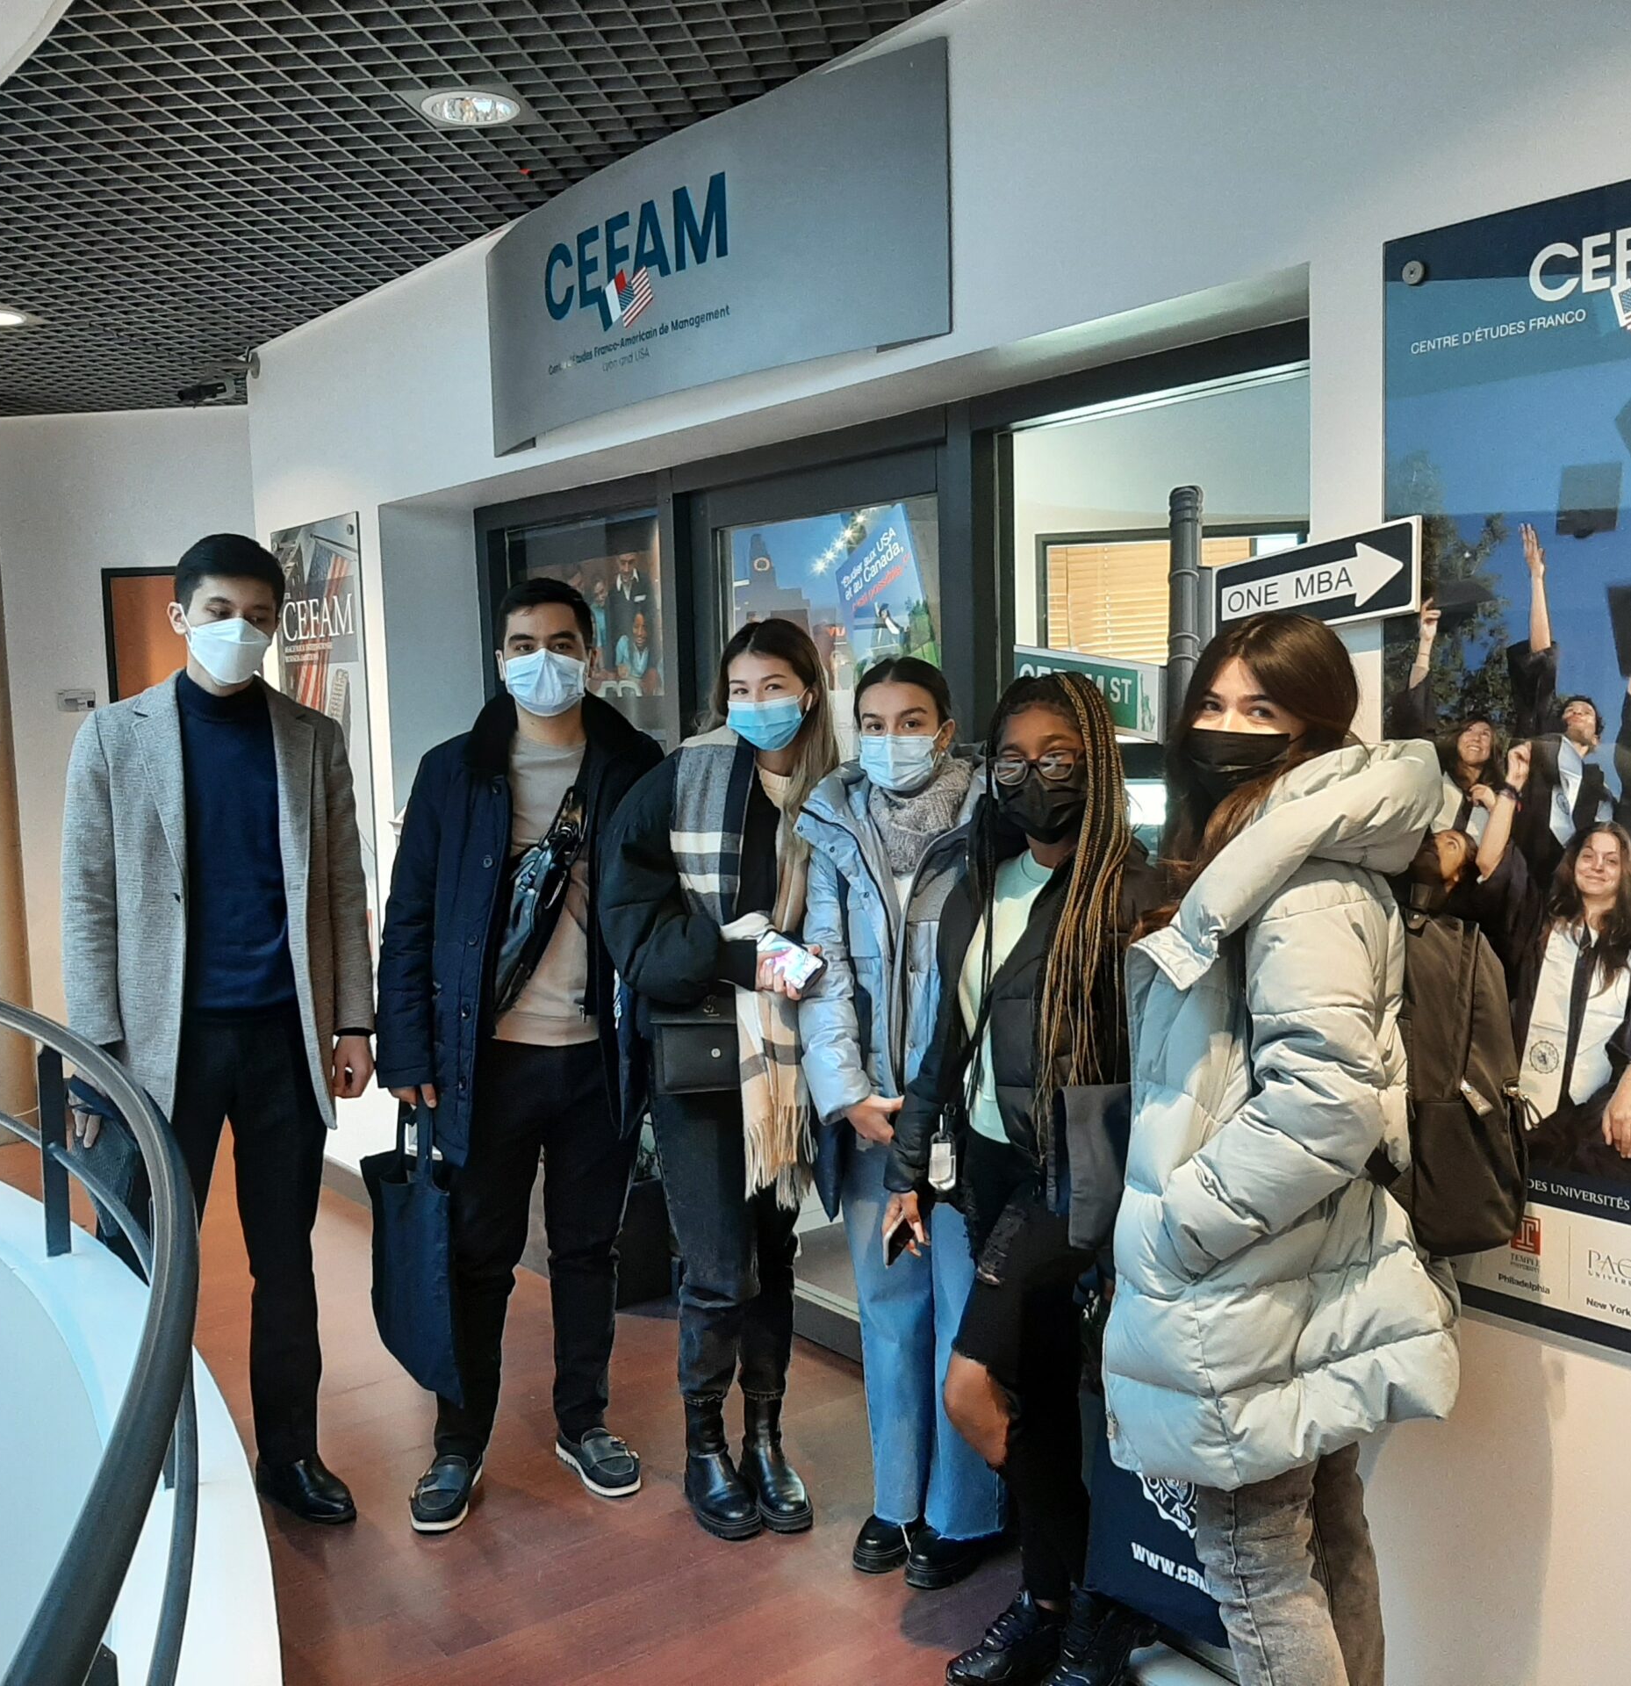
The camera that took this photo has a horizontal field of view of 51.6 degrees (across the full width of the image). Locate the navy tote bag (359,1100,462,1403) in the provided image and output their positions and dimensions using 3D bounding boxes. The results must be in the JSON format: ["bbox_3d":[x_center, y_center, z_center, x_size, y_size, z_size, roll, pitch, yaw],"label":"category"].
[{"bbox_3d":[-0.743,0.750,3.100,0.100,0.530,0.320,-4,6,-31],"label":"navy tote bag"}]

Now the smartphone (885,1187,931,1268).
[{"bbox_3d":[0.147,0.590,2.630,0.009,0.073,0.150,22,46,27],"label":"smartphone"}]

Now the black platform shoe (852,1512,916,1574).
[{"bbox_3d":[0.137,1.208,3.066,0.100,0.105,0.270,0,5,14],"label":"black platform shoe"}]

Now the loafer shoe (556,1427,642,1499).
[{"bbox_3d":[-0.446,1.204,3.361,0.105,0.095,0.280,-4,5,-25],"label":"loafer shoe"}]

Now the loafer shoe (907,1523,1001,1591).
[{"bbox_3d":[0.249,1.213,2.981,0.100,0.105,0.270,3,6,40],"label":"loafer shoe"}]

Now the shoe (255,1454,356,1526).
[{"bbox_3d":[-0.967,1.223,3.190,0.270,0.100,0.100,2,6,37],"label":"shoe"}]

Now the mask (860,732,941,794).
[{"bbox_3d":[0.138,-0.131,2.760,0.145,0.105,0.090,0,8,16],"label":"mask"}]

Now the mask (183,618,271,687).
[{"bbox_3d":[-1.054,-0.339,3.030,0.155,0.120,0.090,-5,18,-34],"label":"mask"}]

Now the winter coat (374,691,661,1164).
[{"bbox_3d":[-0.566,0.160,3.230,0.550,0.890,0.330,-2,5,-7],"label":"winter coat"}]

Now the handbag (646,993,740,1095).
[{"bbox_3d":[-0.181,0.348,2.920,0.210,0.180,0.080,-4,5,-15],"label":"handbag"}]

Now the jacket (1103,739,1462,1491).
[{"bbox_3d":[0.642,0.350,2.300,0.420,0.960,0.520,-3,5,-21],"label":"jacket"}]

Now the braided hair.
[{"bbox_3d":[0.369,0.091,2.600,0.240,0.700,0.270,0,5,19],"label":"braided hair"}]

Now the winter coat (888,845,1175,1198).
[{"bbox_3d":[0.330,0.265,2.530,0.480,0.510,0.320,2,6,36],"label":"winter coat"}]

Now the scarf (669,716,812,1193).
[{"bbox_3d":[-0.128,0.211,2.960,0.260,0.810,0.230,-3,5,-16],"label":"scarf"}]

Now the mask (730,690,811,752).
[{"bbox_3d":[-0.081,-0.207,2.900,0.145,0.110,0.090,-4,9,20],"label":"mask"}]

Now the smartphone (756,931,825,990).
[{"bbox_3d":[-0.052,0.201,2.890,0.152,0.011,0.074,28,59,37],"label":"smartphone"}]

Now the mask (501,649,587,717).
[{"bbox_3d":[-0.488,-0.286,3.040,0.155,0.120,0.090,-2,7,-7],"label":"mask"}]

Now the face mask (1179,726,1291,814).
[{"bbox_3d":[0.526,-0.091,2.110,0.138,0.110,0.085,1,6,30],"label":"face mask"}]

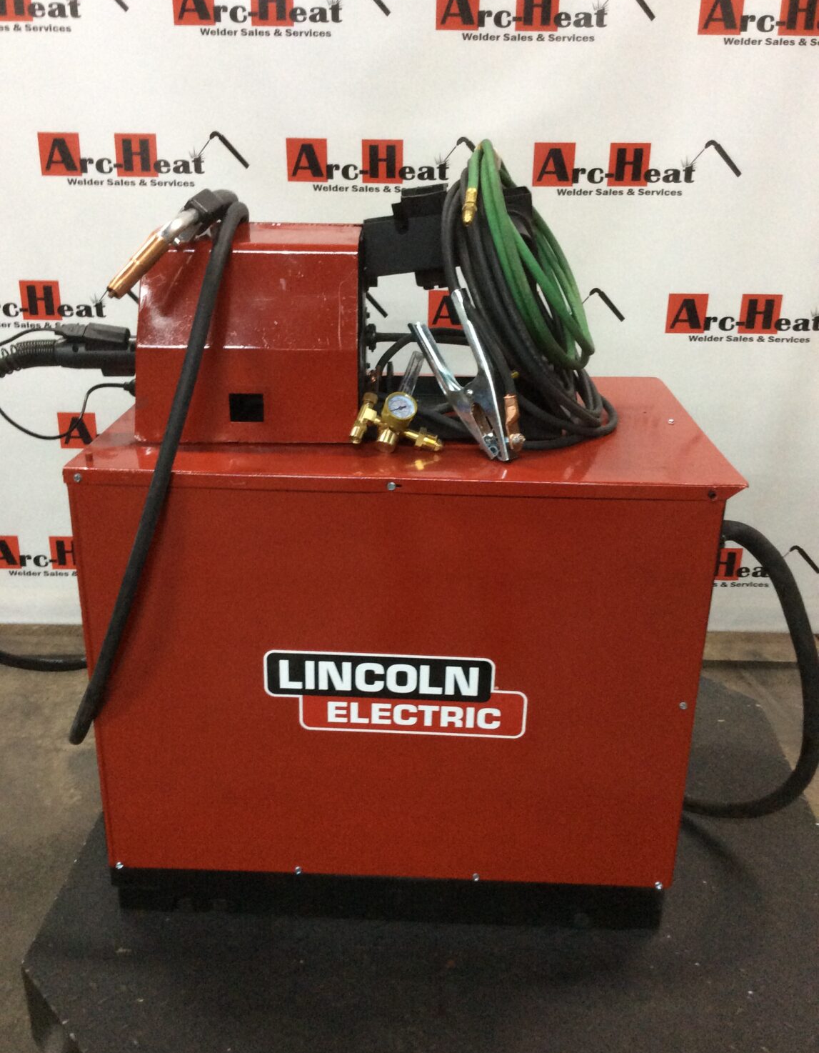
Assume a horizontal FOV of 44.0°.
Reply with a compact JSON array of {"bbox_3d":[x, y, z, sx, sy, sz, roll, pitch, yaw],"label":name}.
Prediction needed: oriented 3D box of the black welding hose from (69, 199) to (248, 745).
[{"bbox_3d":[-0.333,-0.060,1.315,0.235,0.687,0.250,1,21,2],"label":"black welding hose"}]

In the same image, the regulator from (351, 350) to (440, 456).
[{"bbox_3d":[-0.017,-0.159,1.301,0.121,0.121,0.090,-1,21,-4],"label":"regulator"}]

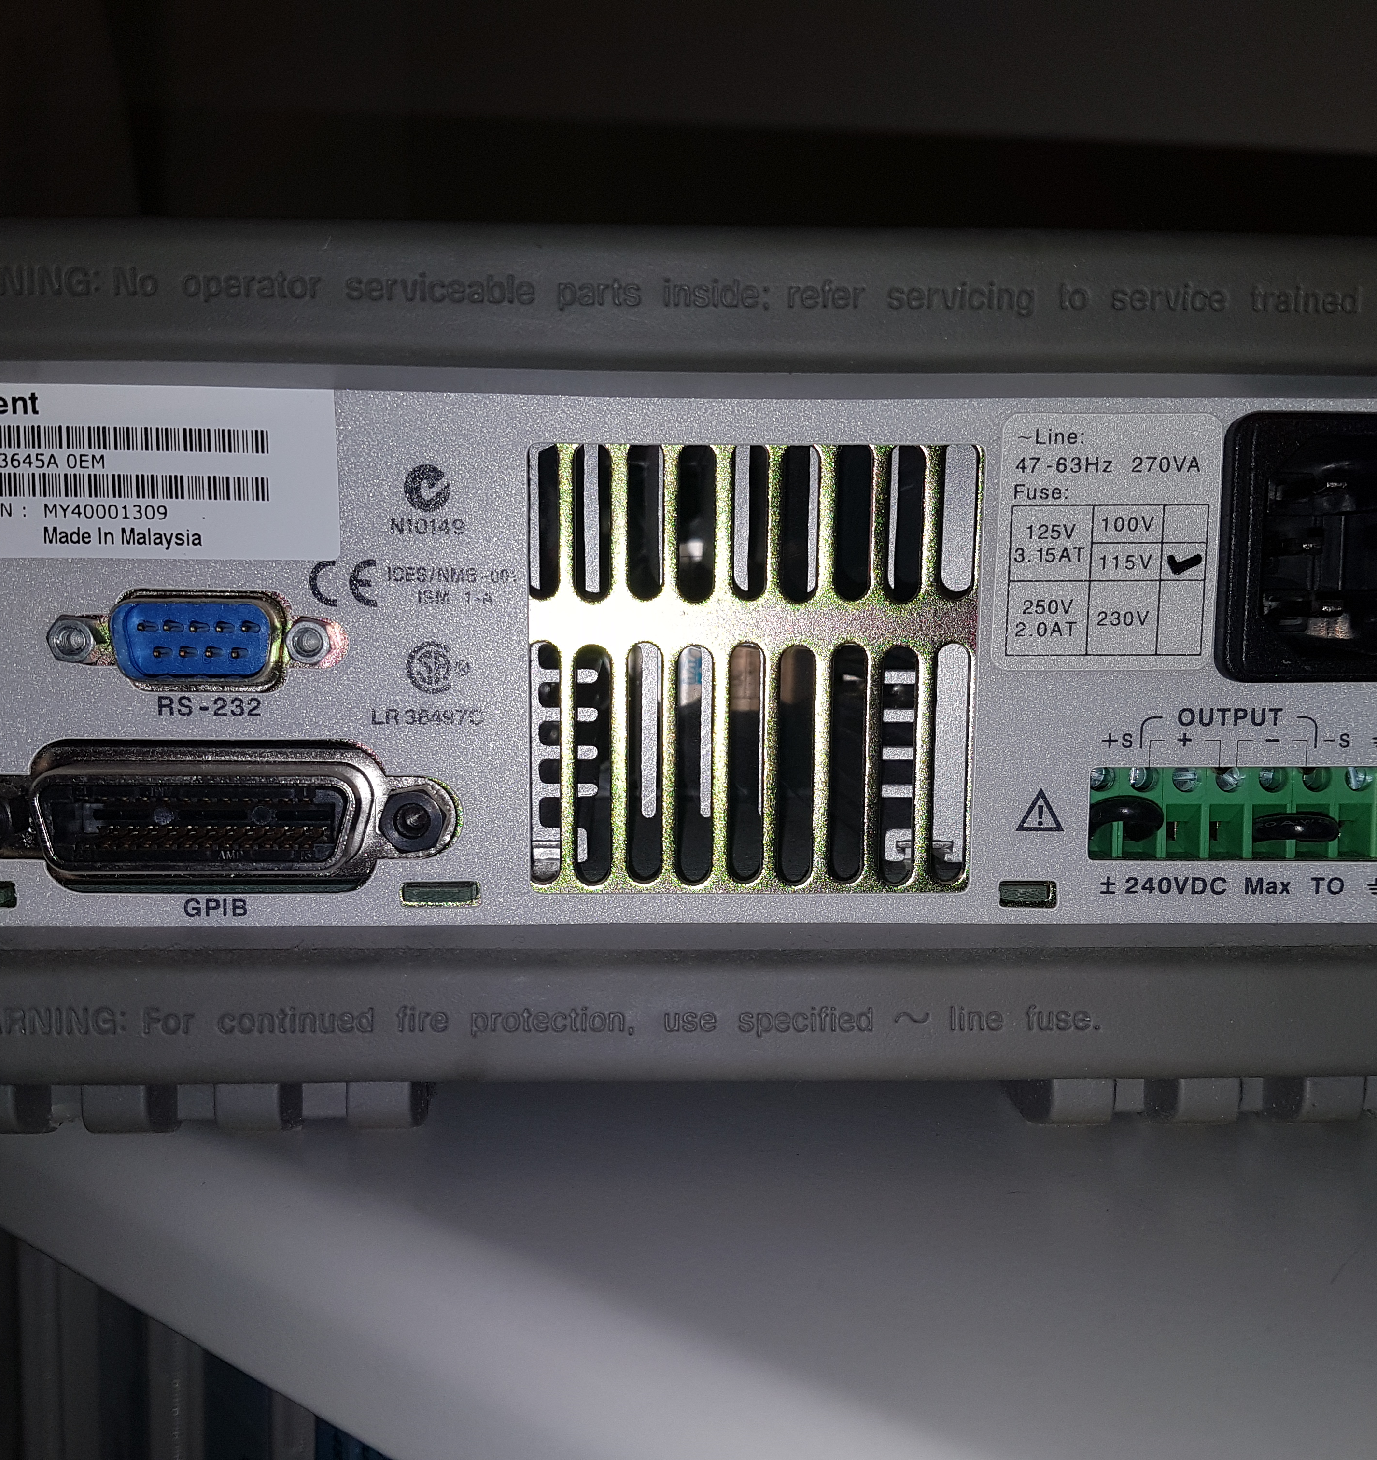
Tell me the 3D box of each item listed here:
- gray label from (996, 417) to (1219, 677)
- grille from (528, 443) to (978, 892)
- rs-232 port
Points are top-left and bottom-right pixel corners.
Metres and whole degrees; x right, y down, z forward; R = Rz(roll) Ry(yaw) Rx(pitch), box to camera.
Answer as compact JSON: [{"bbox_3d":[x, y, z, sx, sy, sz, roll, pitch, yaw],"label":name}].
[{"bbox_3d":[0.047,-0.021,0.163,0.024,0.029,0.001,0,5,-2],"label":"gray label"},{"bbox_3d":[0.007,-0.006,0.164,0.050,0.050,0.002,0,5,-2],"label":"grille"},{"bbox_3d":[-0.053,-0.010,0.159,0.031,0.012,0.008,0,5,-2],"label":"rs-232 port"}]

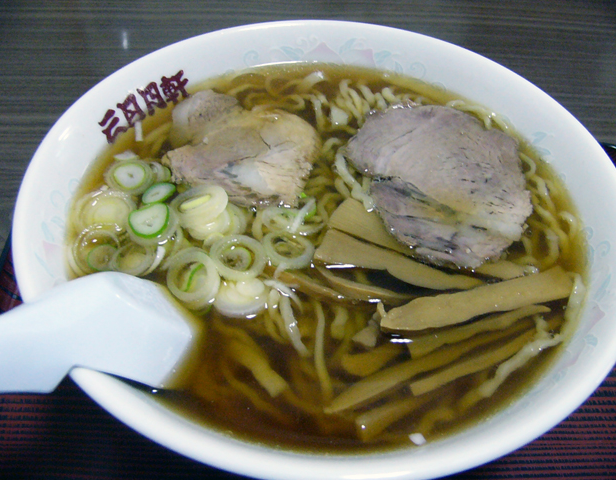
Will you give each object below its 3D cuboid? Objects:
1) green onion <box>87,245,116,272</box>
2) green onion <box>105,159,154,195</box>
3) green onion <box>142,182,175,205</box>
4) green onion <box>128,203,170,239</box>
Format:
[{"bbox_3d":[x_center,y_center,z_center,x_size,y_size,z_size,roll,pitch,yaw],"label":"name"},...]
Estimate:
[{"bbox_3d":[-0.071,0.006,0.224,0.011,0.003,0.011,1,50,-1],"label":"green onion"},{"bbox_3d":[-0.068,-0.024,0.246,0.018,0.004,0.016,1,50,-1],"label":"green onion"},{"bbox_3d":[-0.055,-0.017,0.238,0.012,0.003,0.009,-20,44,-5],"label":"green onion"},{"bbox_3d":[-0.056,-0.007,0.230,0.014,0.003,0.015,1,50,-1],"label":"green onion"}]

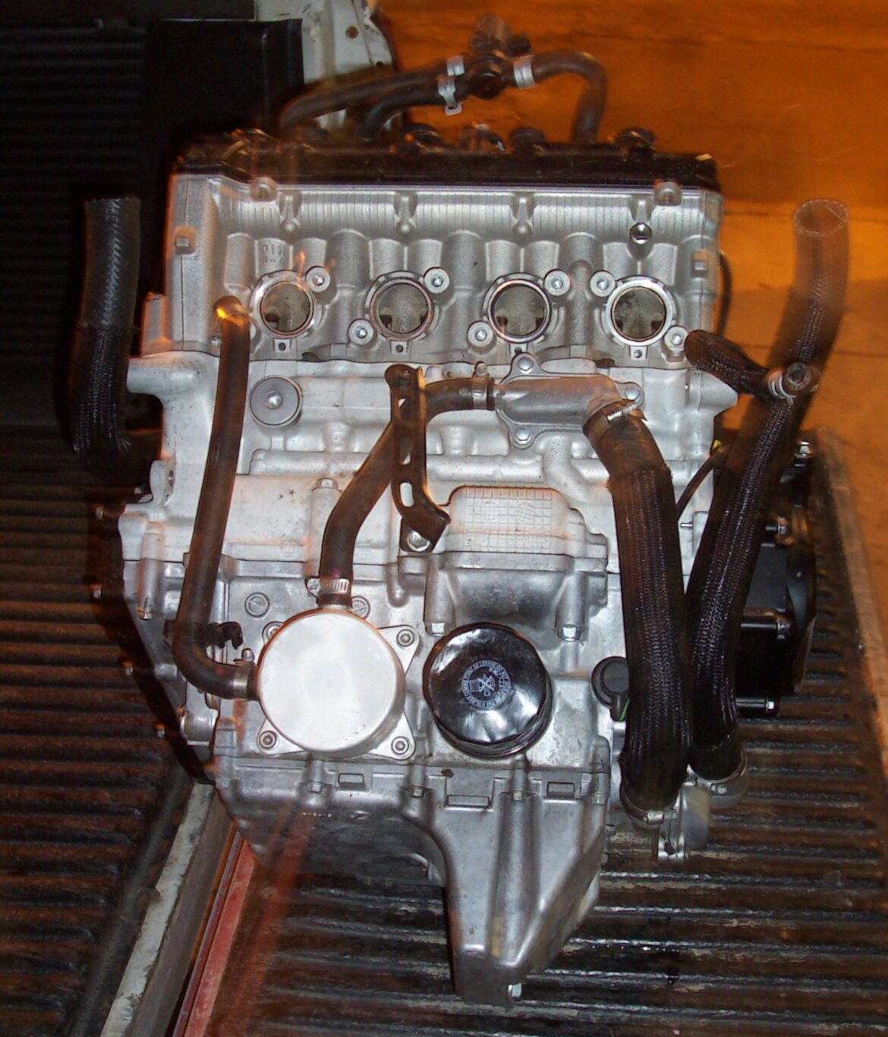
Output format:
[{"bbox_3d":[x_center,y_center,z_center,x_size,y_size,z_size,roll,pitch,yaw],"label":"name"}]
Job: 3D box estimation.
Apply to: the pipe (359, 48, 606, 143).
[{"bbox_3d":[0.026,-0.284,1.070,0.165,0.074,0.055,0,-6,0],"label":"pipe"}]

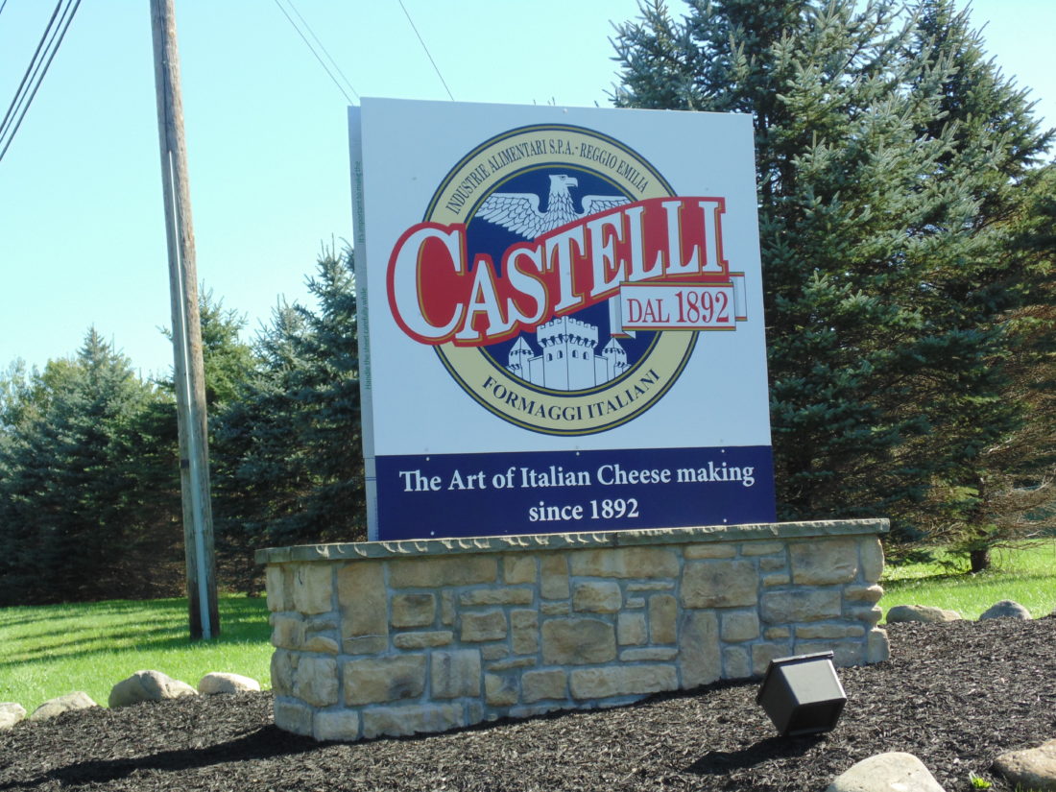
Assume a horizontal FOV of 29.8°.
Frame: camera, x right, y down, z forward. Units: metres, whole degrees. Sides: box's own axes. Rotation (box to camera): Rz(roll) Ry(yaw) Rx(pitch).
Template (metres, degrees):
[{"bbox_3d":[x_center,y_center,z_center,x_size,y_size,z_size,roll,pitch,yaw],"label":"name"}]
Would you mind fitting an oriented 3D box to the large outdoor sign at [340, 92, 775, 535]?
[{"bbox_3d":[0.141,-0.274,7.139,1.524,1.535,0.140,-1,-5,-21],"label":"large outdoor sign"}]

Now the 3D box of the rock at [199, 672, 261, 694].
[{"bbox_3d":[-1.451,1.402,9.650,0.310,0.125,0.240,-1,-5,-15],"label":"rock"}]

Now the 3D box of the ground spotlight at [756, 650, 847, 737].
[{"bbox_3d":[0.799,0.871,5.800,0.225,0.190,0.175,0,34,-27],"label":"ground spotlight"}]

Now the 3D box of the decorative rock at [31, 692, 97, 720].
[{"bbox_3d":[-2.083,1.396,8.900,0.310,0.140,0.240,-1,-5,-25],"label":"decorative rock"}]

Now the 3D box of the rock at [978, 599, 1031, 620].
[{"bbox_3d":[2.404,1.087,10.000,0.275,0.130,0.230,-3,-4,0],"label":"rock"}]

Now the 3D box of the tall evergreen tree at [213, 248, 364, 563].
[{"bbox_3d":[-3.350,0.346,34.000,3.900,6.091,3.900,-3,-4,0],"label":"tall evergreen tree"}]

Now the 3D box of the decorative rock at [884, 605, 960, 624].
[{"bbox_3d":[1.992,1.111,10.000,0.380,0.125,0.270,-3,-4,0],"label":"decorative rock"}]

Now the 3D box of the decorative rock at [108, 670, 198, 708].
[{"bbox_3d":[-1.749,1.373,9.250,0.430,0.170,0.310,-1,-5,-25],"label":"decorative rock"}]

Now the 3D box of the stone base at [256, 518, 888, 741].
[{"bbox_3d":[0.202,0.813,7.059,2.244,0.646,0.507,-1,-5,-21],"label":"stone base"}]

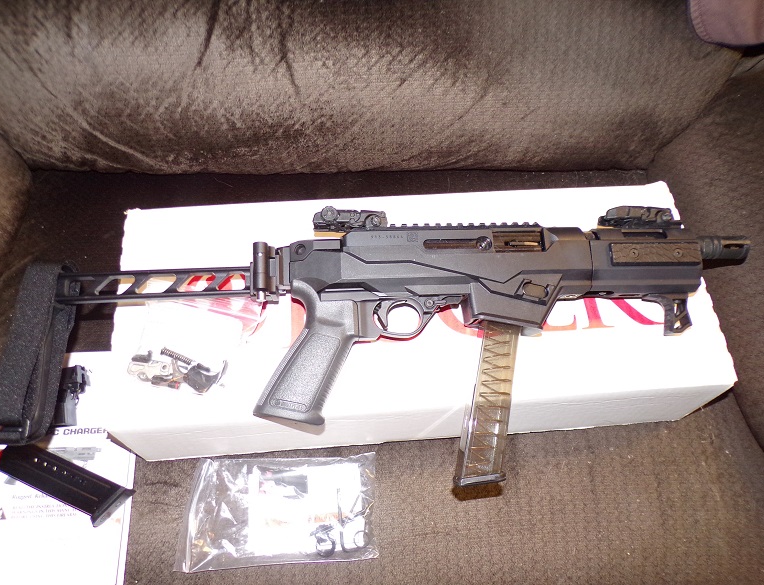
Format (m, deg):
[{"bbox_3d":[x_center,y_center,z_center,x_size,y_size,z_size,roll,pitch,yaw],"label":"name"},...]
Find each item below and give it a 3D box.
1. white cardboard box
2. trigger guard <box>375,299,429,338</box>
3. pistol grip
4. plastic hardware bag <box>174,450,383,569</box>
[{"bbox_3d":[0.032,0.024,0.547,0.540,0.107,0.216,-4,64,-4],"label":"white cardboard box"},{"bbox_3d":[0.016,0.021,0.456,0.048,0.014,0.037,-4,64,-4],"label":"trigger guard"},{"bbox_3d":[-0.058,0.045,0.441,0.074,0.036,0.120,3,64,0],"label":"pistol grip"},{"bbox_3d":[-0.093,0.203,0.506,0.177,0.017,0.097,-2,64,-3],"label":"plastic hardware bag"}]

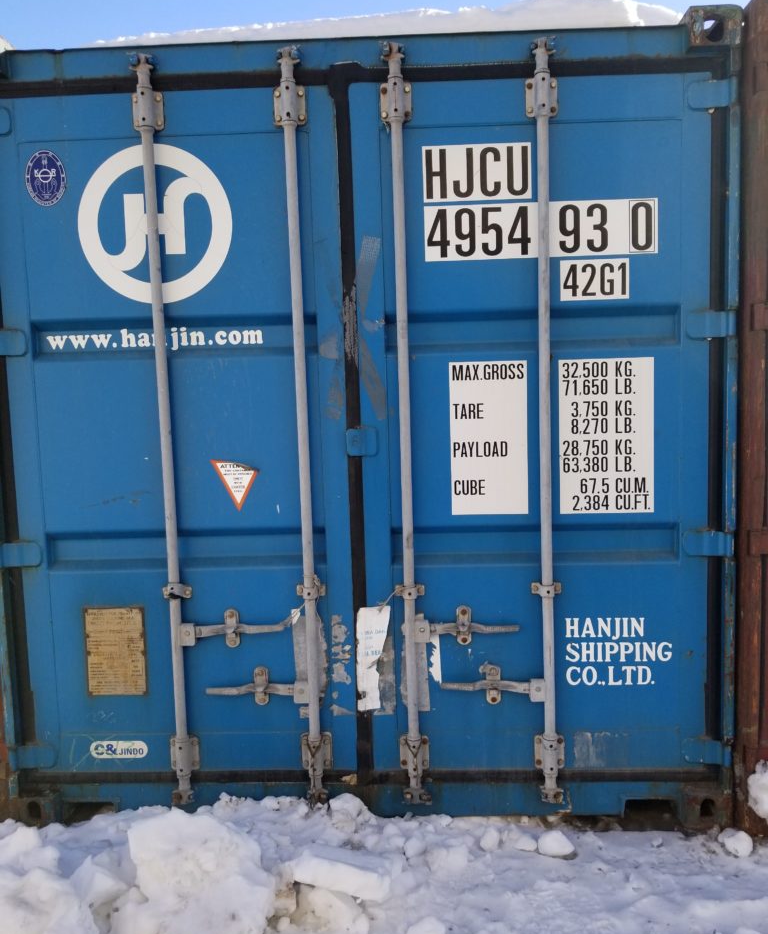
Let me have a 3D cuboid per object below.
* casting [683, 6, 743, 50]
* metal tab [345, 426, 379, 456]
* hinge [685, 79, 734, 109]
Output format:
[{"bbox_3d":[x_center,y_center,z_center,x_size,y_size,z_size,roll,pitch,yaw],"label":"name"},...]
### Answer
[{"bbox_3d":[1.006,-1.333,2.402,0.162,0.118,0.178,-1,5,2],"label":"casting"},{"bbox_3d":[-0.070,-0.083,2.525,0.102,0.099,0.016,-1,6,2],"label":"metal tab"},{"bbox_3d":[1.008,-1.147,2.372,0.146,0.085,0.040,-1,6,2],"label":"hinge"}]

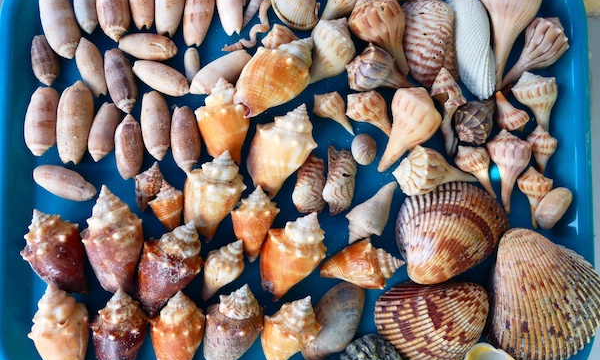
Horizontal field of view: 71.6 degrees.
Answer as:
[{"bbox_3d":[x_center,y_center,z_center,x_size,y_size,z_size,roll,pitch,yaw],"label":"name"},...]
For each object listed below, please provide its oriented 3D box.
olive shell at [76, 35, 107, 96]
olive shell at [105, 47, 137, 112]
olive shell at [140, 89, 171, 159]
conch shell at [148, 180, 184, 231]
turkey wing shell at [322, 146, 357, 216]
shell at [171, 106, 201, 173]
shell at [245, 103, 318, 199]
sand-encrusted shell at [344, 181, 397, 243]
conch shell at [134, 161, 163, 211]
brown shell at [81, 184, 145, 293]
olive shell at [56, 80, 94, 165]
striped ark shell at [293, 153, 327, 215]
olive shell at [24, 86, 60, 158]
[{"bbox_3d":[-0.160,-0.087,0.321,0.019,0.018,0.050,-20,87,-1],"label":"olive shell"},{"bbox_3d":[-0.138,-0.076,0.321,0.022,0.021,0.051,-14,88,-1],"label":"olive shell"},{"bbox_3d":[-0.112,-0.042,0.324,0.022,0.020,0.055,-6,88,-1],"label":"olive shell"},{"bbox_3d":[-0.100,0.020,0.314,0.026,0.021,0.038,-12,88,0],"label":"conch shell"},{"bbox_3d":[0.031,0.001,0.326,0.026,0.015,0.055,3,88,-1],"label":"turkey wing shell"},{"bbox_3d":[-0.088,-0.030,0.324,0.021,0.019,0.054,-7,88,-1],"label":"shell"},{"bbox_3d":[-0.013,-0.023,0.309,0.047,0.035,0.076,21,88,1],"label":"shell"},{"bbox_3d":[0.055,0.024,0.313,0.030,0.022,0.057,33,88,1],"label":"sand-encrusted shell"},{"bbox_3d":[-0.117,0.005,0.322,0.023,0.018,0.041,12,88,0],"label":"conch shell"},{"bbox_3d":[-0.137,0.043,0.306,0.043,0.034,0.079,-7,88,0],"label":"brown shell"},{"bbox_3d":[-0.171,-0.044,0.318,0.027,0.025,0.063,3,88,0],"label":"olive shell"},{"bbox_3d":[0.007,0.003,0.317,0.024,0.016,0.045,3,88,0],"label":"striped ark shell"},{"bbox_3d":[-0.196,-0.045,0.317,0.024,0.022,0.054,6,87,0],"label":"olive shell"}]

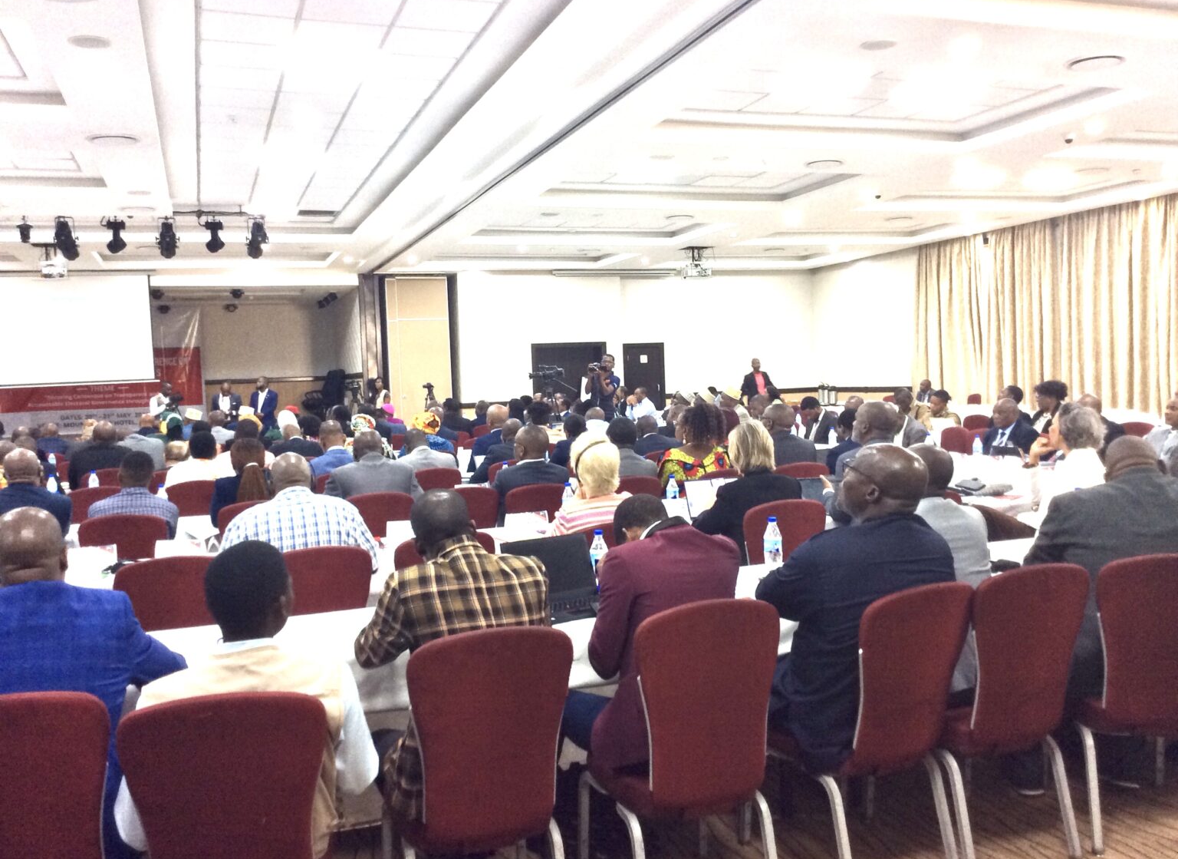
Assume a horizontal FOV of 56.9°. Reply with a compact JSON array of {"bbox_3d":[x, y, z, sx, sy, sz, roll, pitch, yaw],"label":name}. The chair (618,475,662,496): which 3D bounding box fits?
[{"bbox_3d":[0.177,0.744,7.063,0.445,0.910,0.570,-3,3,-20],"label":"chair"}]

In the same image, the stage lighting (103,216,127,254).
[{"bbox_3d":[-4.979,-2.036,11.400,0.270,0.400,0.300,-3,3,-20],"label":"stage lighting"}]

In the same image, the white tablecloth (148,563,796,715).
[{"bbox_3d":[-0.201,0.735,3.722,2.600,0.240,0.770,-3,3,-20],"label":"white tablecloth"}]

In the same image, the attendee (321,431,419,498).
[{"bbox_3d":[-1.349,0.639,6.847,0.580,1.280,0.800,-3,3,-20],"label":"attendee"}]

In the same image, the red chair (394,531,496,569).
[{"bbox_3d":[-0.709,0.908,5.104,0.460,0.930,0.570,-3,3,-20],"label":"red chair"}]

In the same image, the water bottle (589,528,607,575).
[{"bbox_3d":[0.042,0.518,4.351,0.069,0.228,0.069,-3,3,-20],"label":"water bottle"}]

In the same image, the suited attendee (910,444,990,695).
[{"bbox_3d":[1.154,0.685,3.901,0.520,1.290,0.800,-3,3,-20],"label":"suited attendee"}]

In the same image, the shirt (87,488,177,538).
[{"bbox_3d":[-2.600,0.618,6.235,0.500,0.620,0.380,-3,3,-20],"label":"shirt"}]

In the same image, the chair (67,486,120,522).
[{"bbox_3d":[-3.584,0.868,8.057,0.460,0.930,0.570,-3,3,-20],"label":"chair"}]

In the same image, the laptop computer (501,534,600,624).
[{"bbox_3d":[-0.078,0.513,3.760,0.342,0.240,0.315,-4,3,-30],"label":"laptop computer"}]

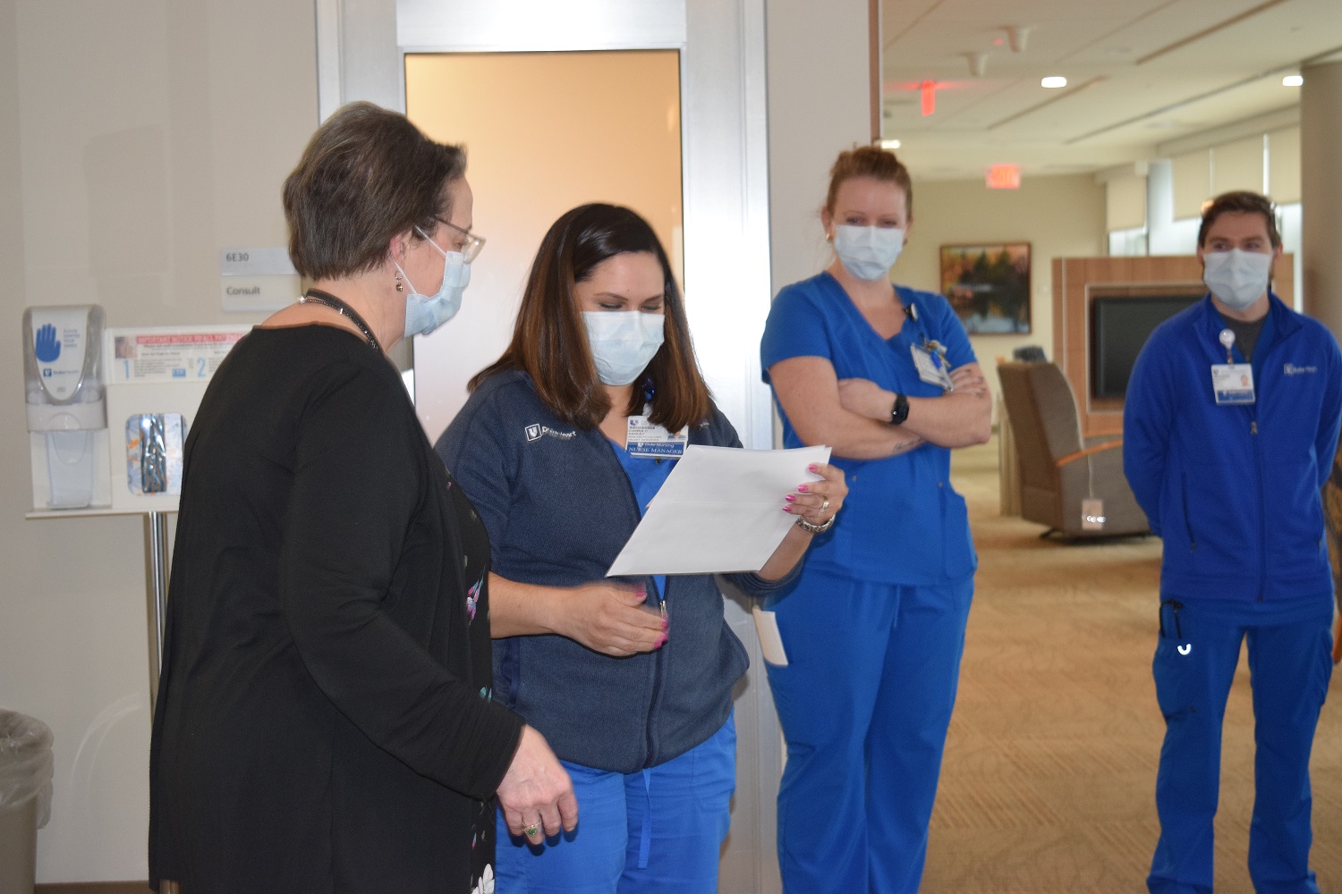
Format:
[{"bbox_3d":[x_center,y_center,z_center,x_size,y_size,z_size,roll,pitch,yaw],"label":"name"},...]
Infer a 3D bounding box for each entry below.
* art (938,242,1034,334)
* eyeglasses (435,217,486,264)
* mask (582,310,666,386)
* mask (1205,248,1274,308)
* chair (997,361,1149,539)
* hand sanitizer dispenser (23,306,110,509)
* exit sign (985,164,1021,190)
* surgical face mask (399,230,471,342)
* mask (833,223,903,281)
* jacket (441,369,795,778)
[{"bbox_3d":[3.081,-1.551,20.811,0.955,0.904,0.040,1,5,22],"label":"art"},{"bbox_3d":[-0.301,-0.239,2.457,0.140,0.045,0.137,17,-2,-21],"label":"eyeglasses"},{"bbox_3d":[-0.069,-0.138,2.950,0.136,0.112,0.088,-3,27,-18],"label":"mask"},{"bbox_3d":[1.224,-0.368,4.578,0.150,0.125,0.095,0,9,20],"label":"mask"},{"bbox_3d":[2.475,-0.015,12.589,0.880,1.050,0.720,-2,4,-8],"label":"chair"},{"bbox_3d":[-1.268,-0.083,4.450,0.158,0.415,0.125,-2,4,-8],"label":"hand sanitizer dispenser"},{"bbox_3d":[2.842,-2.318,18.200,0.300,0.205,0.050,-1,4,4],"label":"exit sign"},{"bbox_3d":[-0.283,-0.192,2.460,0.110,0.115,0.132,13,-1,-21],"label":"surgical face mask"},{"bbox_3d":[0.344,-0.346,3.729,0.130,0.100,0.088,2,12,-4],"label":"mask"},{"bbox_3d":[-0.080,0.161,3.040,0.480,0.560,0.330,-3,5,-20],"label":"jacket"}]

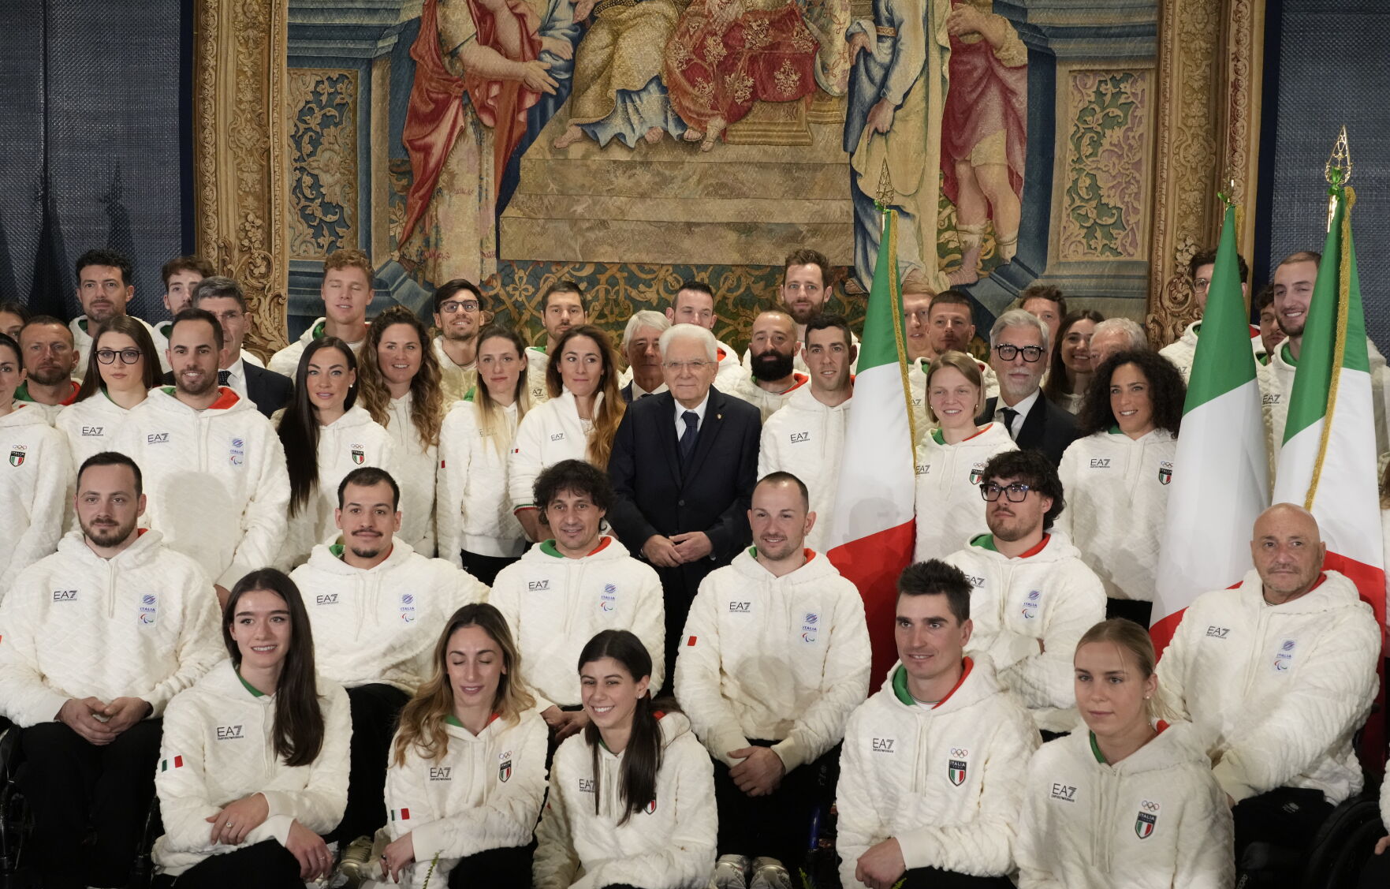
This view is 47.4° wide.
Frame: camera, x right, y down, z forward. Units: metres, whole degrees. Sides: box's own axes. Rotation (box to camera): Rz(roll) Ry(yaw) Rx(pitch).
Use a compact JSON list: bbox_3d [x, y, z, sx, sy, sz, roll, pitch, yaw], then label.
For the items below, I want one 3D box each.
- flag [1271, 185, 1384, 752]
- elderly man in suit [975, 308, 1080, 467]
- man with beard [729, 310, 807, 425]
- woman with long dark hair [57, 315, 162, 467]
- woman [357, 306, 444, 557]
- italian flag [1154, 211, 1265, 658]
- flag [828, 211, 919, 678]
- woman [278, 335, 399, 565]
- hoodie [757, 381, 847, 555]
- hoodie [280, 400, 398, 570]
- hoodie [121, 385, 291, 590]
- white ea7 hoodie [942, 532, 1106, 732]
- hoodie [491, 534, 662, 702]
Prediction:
[{"bbox_3d":[1.610,0.104,4.100,0.360,1.540,0.300,2,4,14],"label":"flag"},{"bbox_3d":[0.990,0.449,5.066,0.500,1.760,0.340,1,4,11],"label":"elderly man in suit"},{"bbox_3d":[0.261,0.422,5.516,0.510,1.770,0.340,1,4,4],"label":"man with beard"},{"bbox_3d":[-1.772,0.437,4.963,0.460,1.680,0.330,-1,4,-12],"label":"woman with long dark hair"},{"bbox_3d":[-0.967,0.411,5.185,0.460,1.720,0.330,0,4,-6],"label":"woman"},{"bbox_3d":[1.547,0.069,4.840,0.420,1.600,0.320,1,4,9],"label":"italian flag"},{"bbox_3d":[0.496,0.069,4.800,0.380,1.540,0.300,1,4,0],"label":"flag"},{"bbox_3d":[-1.105,0.481,4.941,0.430,1.630,0.320,0,4,-7],"label":"woman"},{"bbox_3d":[0.428,0.130,5.025,0.500,0.660,0.320,1,4,3],"label":"hoodie"},{"bbox_3d":[-1.102,0.172,4.903,0.420,0.600,0.310,0,4,-7],"label":"hoodie"},{"bbox_3d":[-1.468,0.170,4.740,0.520,0.690,0.340,0,4,-11],"label":"hoodie"},{"bbox_3d":[0.899,0.531,4.481,0.510,0.550,0.380,1,4,9],"label":"white ea7 hoodie"},{"bbox_3d":[-0.335,0.537,4.500,0.540,0.580,0.420,0,4,-6],"label":"hoodie"}]

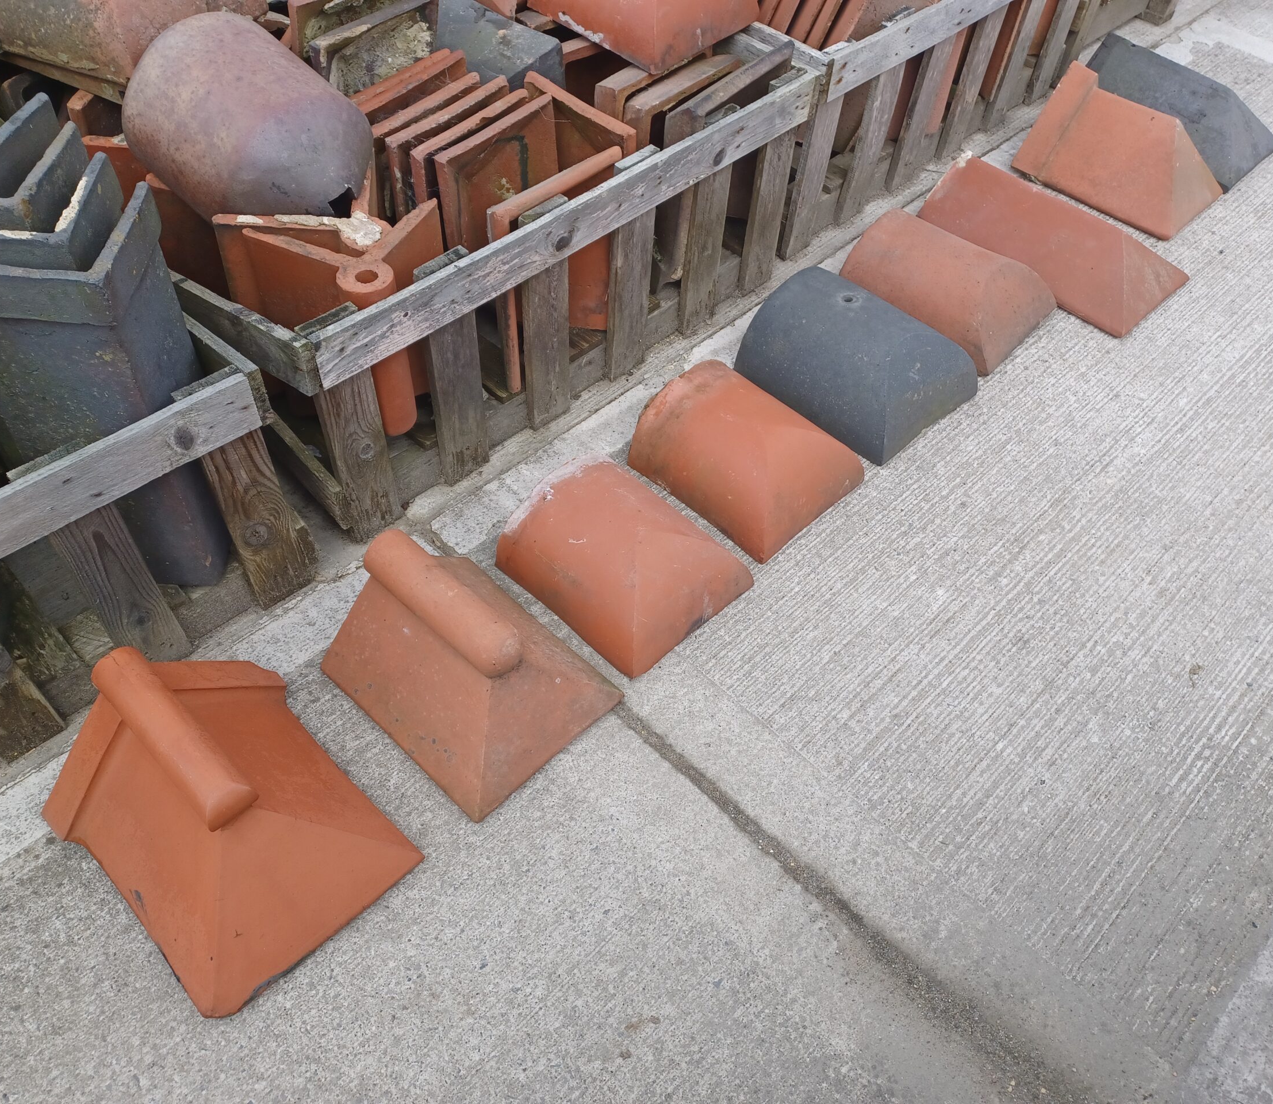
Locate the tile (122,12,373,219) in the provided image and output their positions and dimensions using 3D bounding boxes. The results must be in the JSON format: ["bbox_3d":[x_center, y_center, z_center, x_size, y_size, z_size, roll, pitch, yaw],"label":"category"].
[{"bbox_3d":[-0.528,-0.602,1.479,0.259,0.159,0.260,41,55,9],"label":"tile"}]

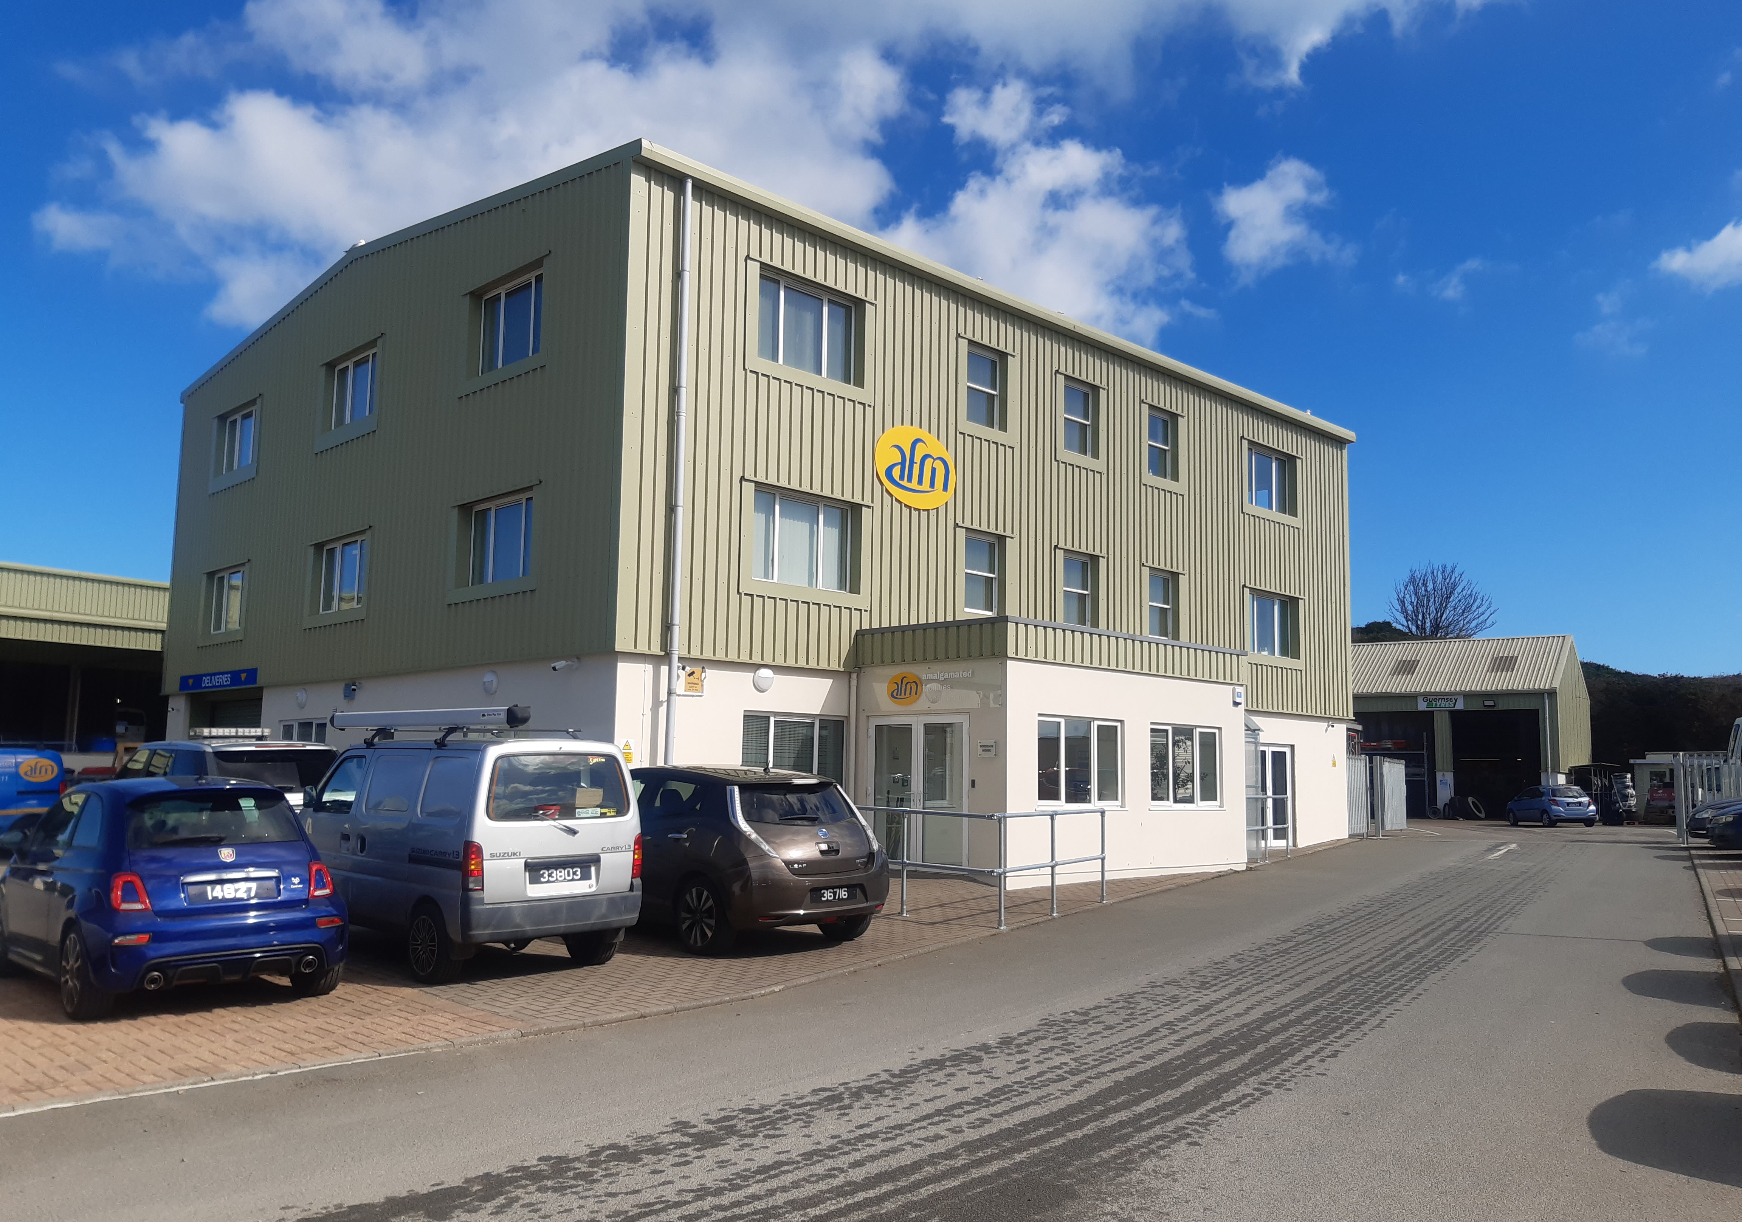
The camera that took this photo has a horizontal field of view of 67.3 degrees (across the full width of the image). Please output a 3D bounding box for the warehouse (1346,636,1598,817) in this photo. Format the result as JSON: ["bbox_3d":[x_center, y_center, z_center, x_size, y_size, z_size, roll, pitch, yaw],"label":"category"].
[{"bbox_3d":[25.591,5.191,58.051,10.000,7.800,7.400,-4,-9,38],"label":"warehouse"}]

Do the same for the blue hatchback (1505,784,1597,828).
[{"bbox_3d":[24.700,7.050,47.700,1.695,1.510,3.885,1,-7,-1],"label":"blue hatchback"}]

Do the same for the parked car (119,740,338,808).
[{"bbox_3d":[-8.959,2.703,17.857,4.500,1.770,1.880,-6,-10,44],"label":"parked car"}]

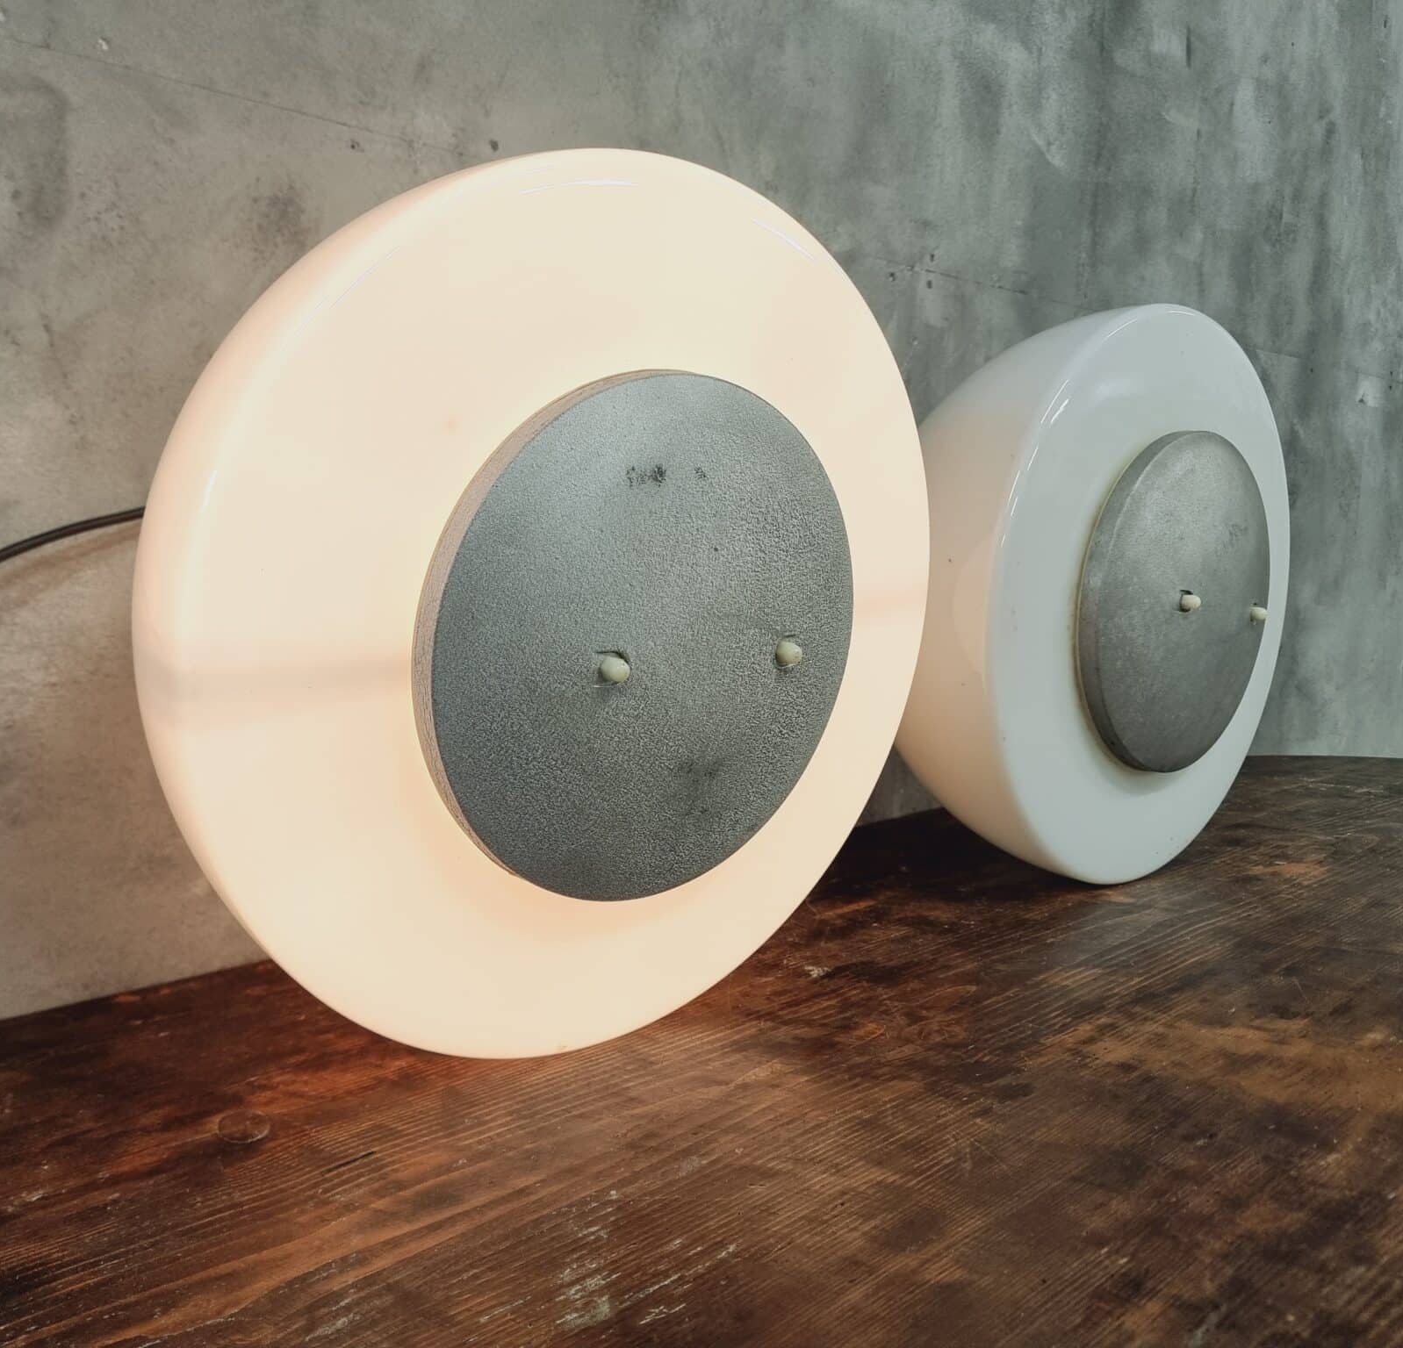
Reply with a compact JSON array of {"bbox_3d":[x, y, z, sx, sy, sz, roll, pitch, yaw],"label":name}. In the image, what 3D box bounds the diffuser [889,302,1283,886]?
[{"bbox_3d":[0.250,-0.054,0.850,0.370,0.370,0.187,-5,10,-41],"label":"diffuser"}]

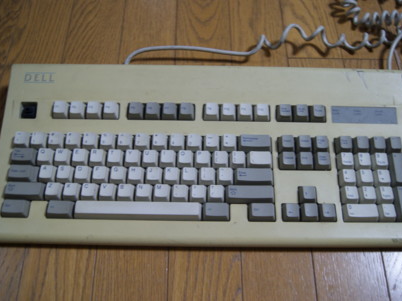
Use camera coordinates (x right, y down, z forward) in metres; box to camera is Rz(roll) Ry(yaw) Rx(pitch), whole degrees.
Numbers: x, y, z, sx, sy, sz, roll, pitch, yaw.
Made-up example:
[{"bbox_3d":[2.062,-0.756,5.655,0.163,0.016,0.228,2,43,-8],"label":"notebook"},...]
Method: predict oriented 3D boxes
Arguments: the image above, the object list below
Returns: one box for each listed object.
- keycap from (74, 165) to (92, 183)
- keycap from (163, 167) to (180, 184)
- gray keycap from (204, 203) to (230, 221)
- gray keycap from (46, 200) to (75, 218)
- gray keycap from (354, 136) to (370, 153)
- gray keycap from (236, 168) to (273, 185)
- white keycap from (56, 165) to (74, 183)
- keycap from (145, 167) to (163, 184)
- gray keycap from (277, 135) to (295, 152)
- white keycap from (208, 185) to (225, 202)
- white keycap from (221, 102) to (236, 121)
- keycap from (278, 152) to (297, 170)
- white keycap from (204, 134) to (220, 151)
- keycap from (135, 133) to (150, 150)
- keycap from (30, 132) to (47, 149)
[{"bbox_3d":[-0.126,0.026,0.441,0.018,0.008,0.018,1,69,-1],"label":"keycap"},{"bbox_3d":[-0.031,0.027,0.443,0.018,0.009,0.018,1,70,-1],"label":"keycap"},{"bbox_3d":[0.015,0.063,0.430,0.028,0.009,0.018,1,69,-1],"label":"gray keycap"},{"bbox_3d":[-0.146,0.061,0.429,0.028,0.009,0.018,1,70,-1],"label":"gray keycap"},{"bbox_3d":[0.177,-0.006,0.456,0.018,0.011,0.018,1,69,-1],"label":"gray keycap"},{"bbox_3d":[0.057,0.027,0.440,0.042,0.009,0.018,1,68,-1],"label":"gray keycap"},{"bbox_3d":[-0.145,0.025,0.439,0.018,0.009,0.018,1,69,-1],"label":"white keycap"},{"bbox_3d":[-0.050,0.027,0.440,0.018,0.009,0.018,1,69,-1],"label":"keycap"},{"bbox_3d":[0.094,-0.007,0.454,0.018,0.011,0.018,1,69,-1],"label":"gray keycap"},{"bbox_3d":[0.015,0.045,0.436,0.018,0.009,0.018,1,69,-1],"label":"white keycap"},{"bbox_3d":[0.031,-0.044,0.468,0.018,0.011,0.018,1,68,-1],"label":"white keycap"},{"bbox_3d":[0.094,0.009,0.449,0.018,0.010,0.018,1,69,0],"label":"keycap"},{"bbox_3d":[0.011,-0.008,0.456,0.018,0.009,0.018,1,69,-1],"label":"white keycap"},{"bbox_3d":[-0.065,-0.010,0.456,0.018,0.011,0.018,1,69,-1],"label":"keycap"},{"bbox_3d":[-0.178,-0.010,0.453,0.018,0.010,0.018,1,69,-1],"label":"keycap"}]

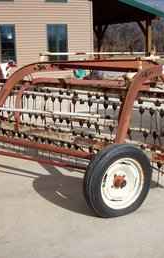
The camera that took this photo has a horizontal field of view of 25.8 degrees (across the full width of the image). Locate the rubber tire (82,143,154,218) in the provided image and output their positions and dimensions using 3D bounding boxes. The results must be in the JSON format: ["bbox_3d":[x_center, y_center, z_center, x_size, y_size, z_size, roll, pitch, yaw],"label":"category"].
[{"bbox_3d":[0.321,0.452,3.085,0.655,0.655,0.163,-7,16,-29],"label":"rubber tire"}]

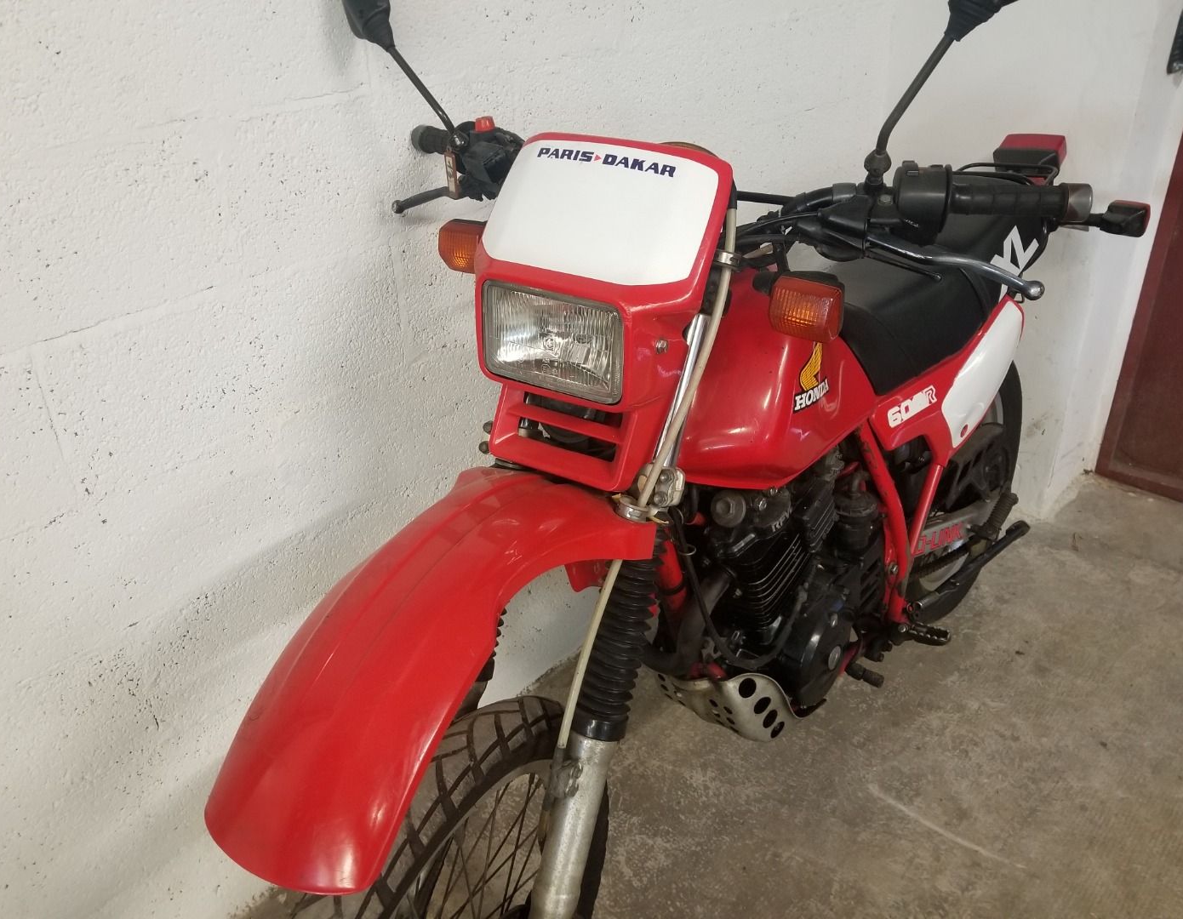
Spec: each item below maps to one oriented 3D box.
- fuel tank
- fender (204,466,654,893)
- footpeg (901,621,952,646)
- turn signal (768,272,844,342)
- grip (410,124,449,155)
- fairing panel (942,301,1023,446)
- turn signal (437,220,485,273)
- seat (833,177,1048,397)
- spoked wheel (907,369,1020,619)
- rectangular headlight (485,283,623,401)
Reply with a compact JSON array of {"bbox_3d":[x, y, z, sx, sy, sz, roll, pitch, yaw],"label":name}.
[{"bbox_3d":[0.194,-0.150,1.239,0.290,0.270,0.480,16,34,39],"label":"fuel tank"},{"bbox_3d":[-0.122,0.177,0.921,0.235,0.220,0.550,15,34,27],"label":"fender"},{"bbox_3d":[0.552,0.281,1.513,0.085,0.032,0.045,16,34,39],"label":"footpeg"},{"bbox_3d":[0.218,-0.153,0.934,0.070,0.057,0.055,15,34,27],"label":"turn signal"},{"bbox_3d":[-0.203,-0.431,1.258,0.038,0.038,0.136,-21,32,-29],"label":"grip"},{"bbox_3d":[0.679,-0.156,1.580,0.045,0.195,0.330,16,34,39],"label":"fairing panel"},{"bbox_3d":[-0.149,-0.259,1.119,0.070,0.057,0.055,15,34,27],"label":"turn signal"},{"bbox_3d":[0.579,-0.329,1.631,0.245,0.200,0.780,16,34,39],"label":"seat"},{"bbox_3d":[0.766,0.045,1.982,0.125,0.640,0.640,16,34,39],"label":"spoked wheel"},{"bbox_3d":[-0.026,-0.129,0.949,0.168,0.104,0.080,15,29,27],"label":"rectangular headlight"}]

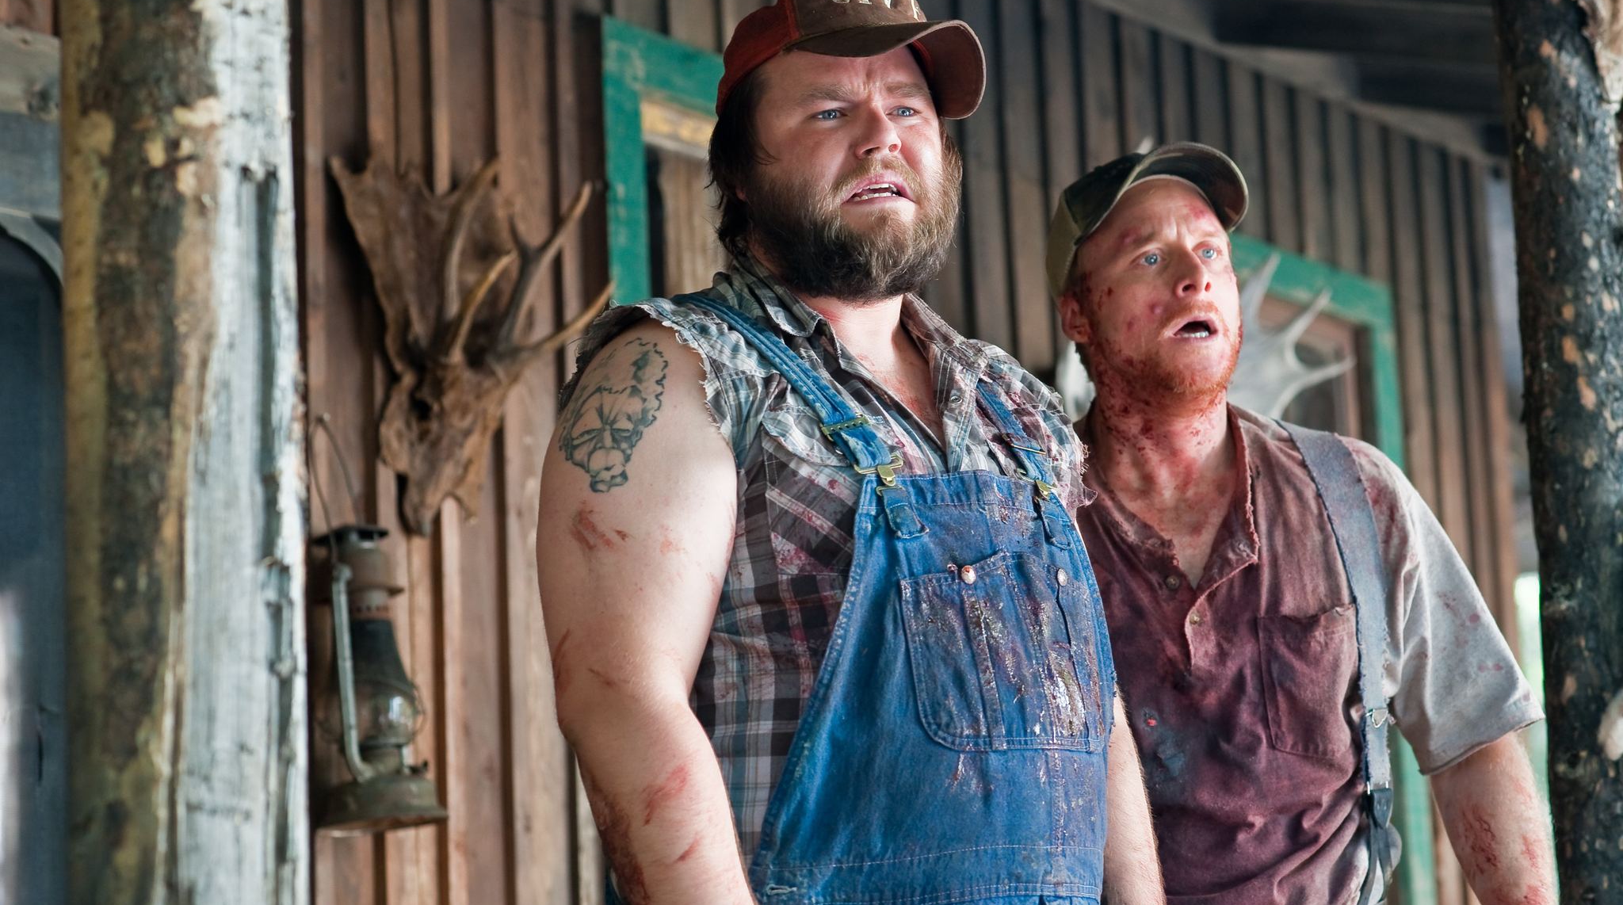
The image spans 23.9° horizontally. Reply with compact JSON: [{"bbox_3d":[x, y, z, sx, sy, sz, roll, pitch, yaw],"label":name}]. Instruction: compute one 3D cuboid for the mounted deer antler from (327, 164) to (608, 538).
[{"bbox_3d":[-0.386,-0.116,4.373,0.220,0.410,0.360,-11,-14,35],"label":"mounted deer antler"}]

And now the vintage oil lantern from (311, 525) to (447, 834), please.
[{"bbox_3d":[-0.481,0.249,4.206,0.150,0.330,0.150,-4,-11,-1],"label":"vintage oil lantern"}]

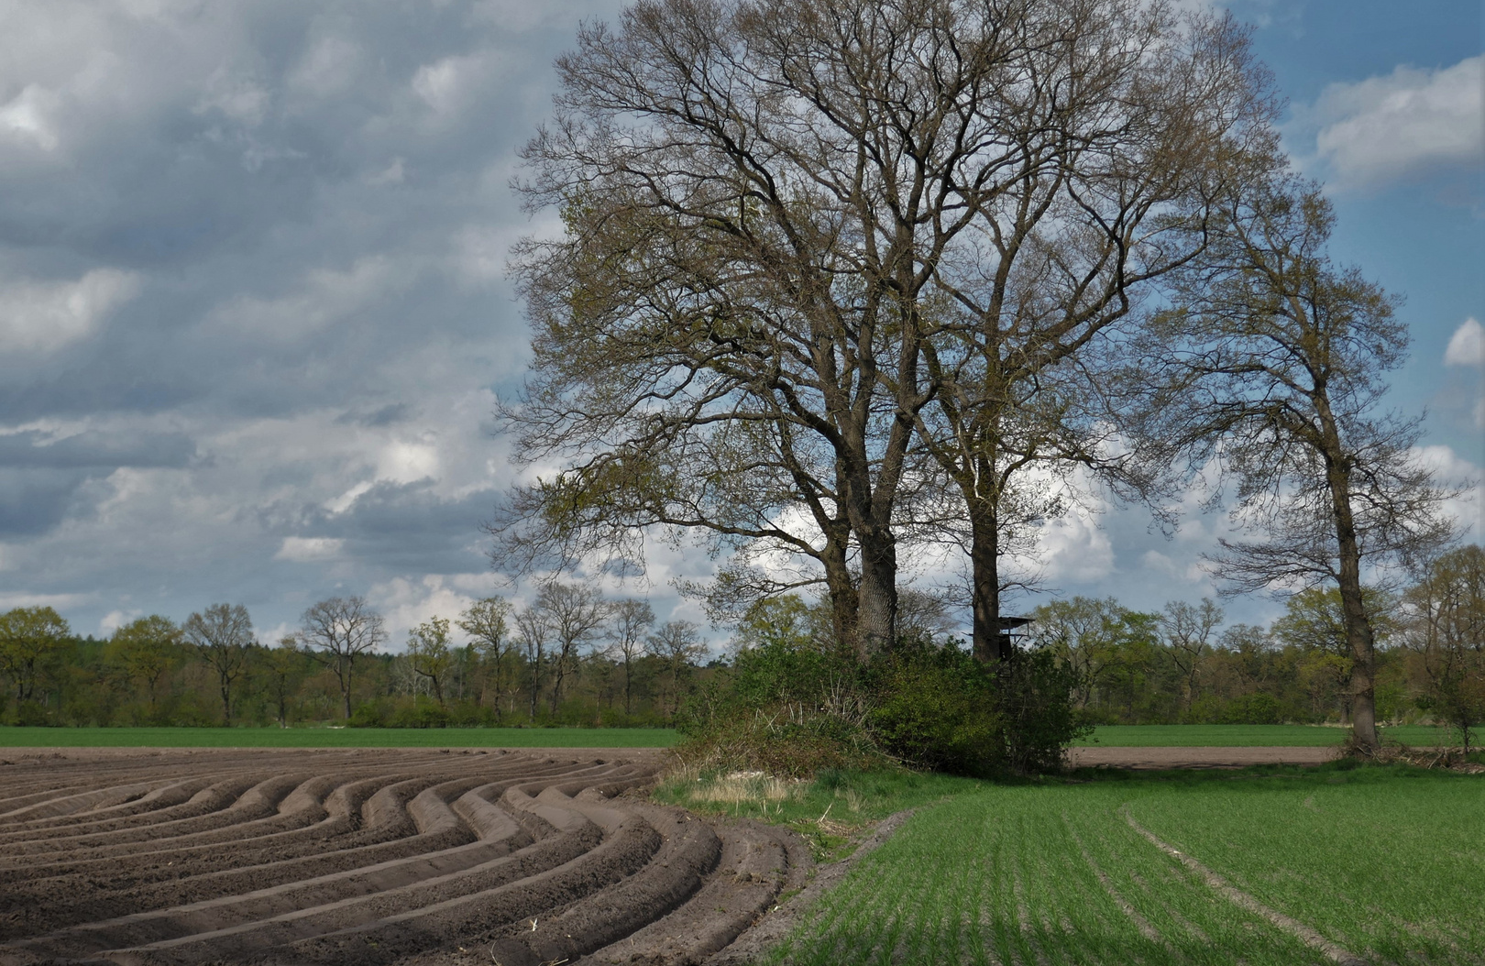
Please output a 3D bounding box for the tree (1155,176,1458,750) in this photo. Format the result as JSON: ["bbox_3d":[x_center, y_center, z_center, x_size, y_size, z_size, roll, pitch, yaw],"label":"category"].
[{"bbox_3d":[20.600,-0.900,58.700,11.000,21.200,10.300,0,-8,0],"label":"tree"}]

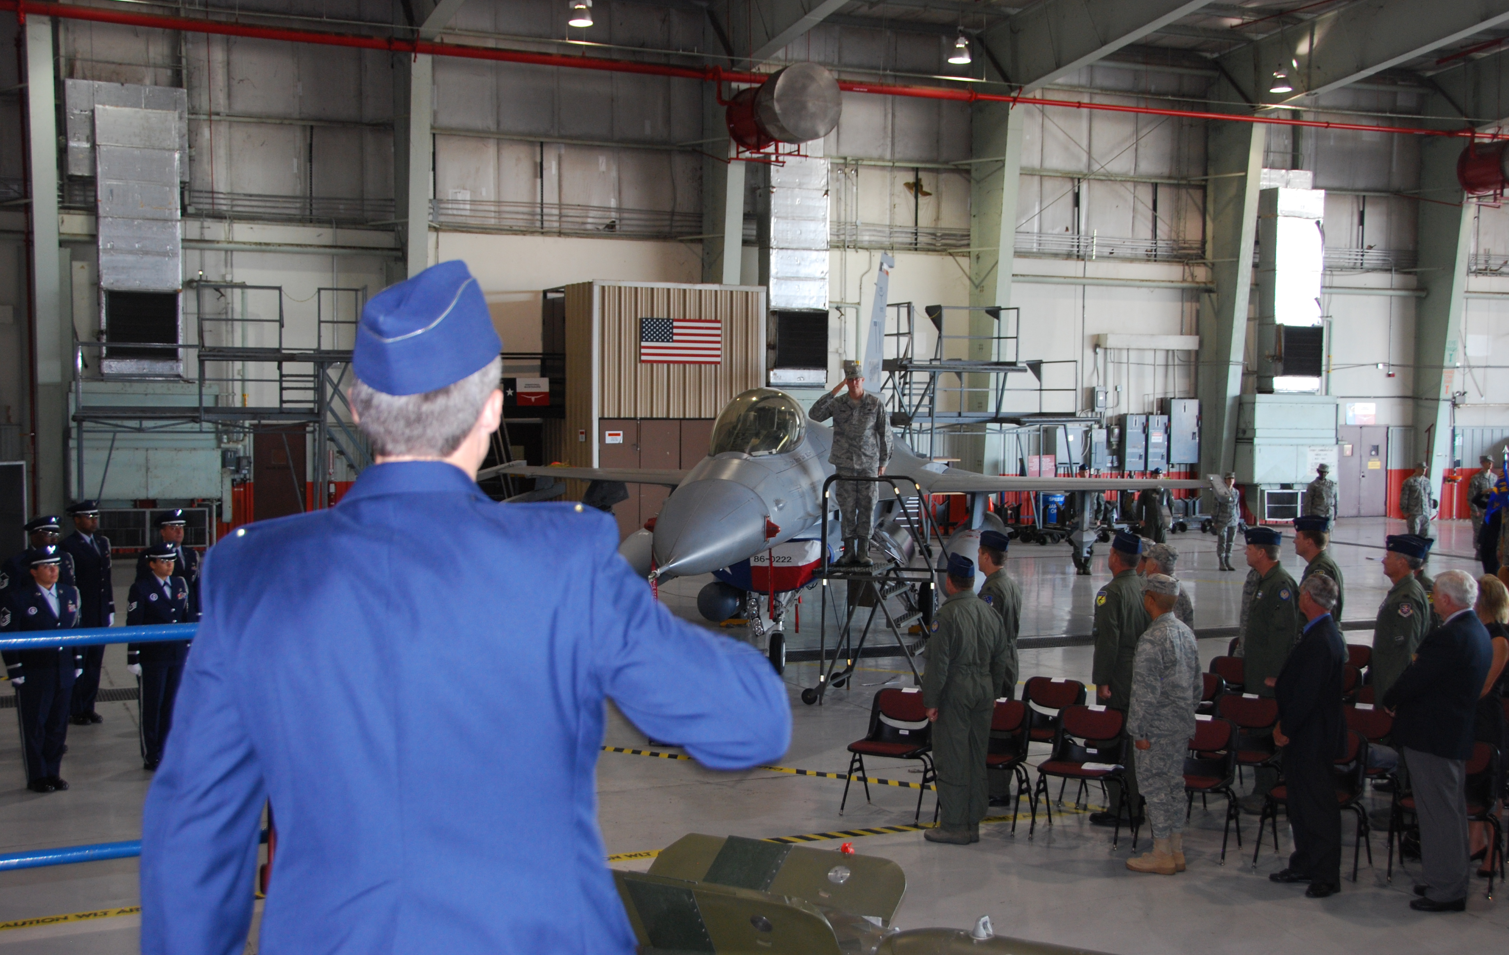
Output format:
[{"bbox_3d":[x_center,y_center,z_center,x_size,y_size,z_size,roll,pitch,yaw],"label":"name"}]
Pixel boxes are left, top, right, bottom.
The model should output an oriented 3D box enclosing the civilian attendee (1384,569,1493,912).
[{"bbox_3d":[3.720,1.401,9.529,0.480,1.805,0.550,1,2,27],"label":"civilian attendee"}]

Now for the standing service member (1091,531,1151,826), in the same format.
[{"bbox_3d":[2.422,1.293,11.503,0.350,1.895,0.530,2,2,38],"label":"standing service member"}]

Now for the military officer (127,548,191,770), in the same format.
[{"bbox_3d":[-4.421,1.324,13.137,0.300,1.683,0.480,2,2,39],"label":"military officer"}]

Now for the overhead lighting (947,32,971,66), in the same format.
[{"bbox_3d":[3.128,-6.572,26.963,0.360,0.520,0.360,0,3,0],"label":"overhead lighting"}]

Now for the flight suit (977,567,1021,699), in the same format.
[{"bbox_3d":[1.624,1.404,12.050,0.330,1.540,0.520,2,3,37],"label":"flight suit"}]

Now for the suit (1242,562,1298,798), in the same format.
[{"bbox_3d":[3.461,1.379,11.843,0.330,1.590,0.540,1,2,12],"label":"suit"}]

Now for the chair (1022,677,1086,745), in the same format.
[{"bbox_3d":[1.997,1.820,12.338,0.540,0.810,0.530,2,3,32],"label":"chair"}]

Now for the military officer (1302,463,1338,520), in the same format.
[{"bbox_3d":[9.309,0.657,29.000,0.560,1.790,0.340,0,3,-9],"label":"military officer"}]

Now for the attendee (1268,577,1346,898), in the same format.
[{"bbox_3d":[3.141,1.447,10.009,0.370,1.760,0.510,0,2,4],"label":"attendee"}]

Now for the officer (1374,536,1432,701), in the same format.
[{"bbox_3d":[4.281,1.337,11.627,0.340,1.870,0.540,1,2,26],"label":"officer"}]

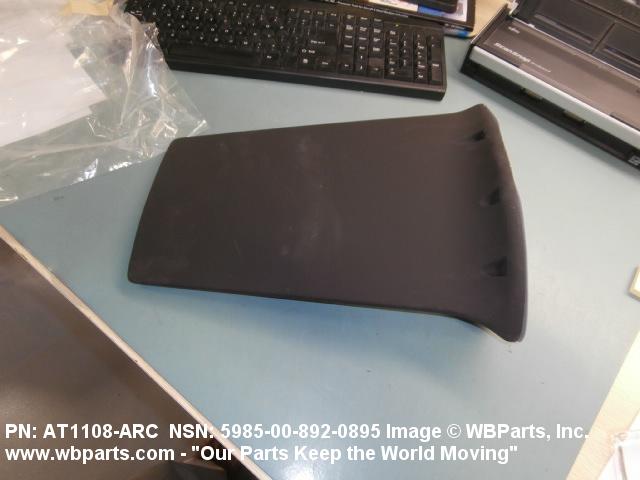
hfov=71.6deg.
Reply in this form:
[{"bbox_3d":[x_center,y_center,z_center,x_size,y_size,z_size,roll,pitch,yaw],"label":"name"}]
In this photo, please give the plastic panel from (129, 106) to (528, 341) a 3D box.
[{"bbox_3d":[0.001,-0.041,0.441,0.350,0.090,0.265,3,60,1],"label":"plastic panel"}]

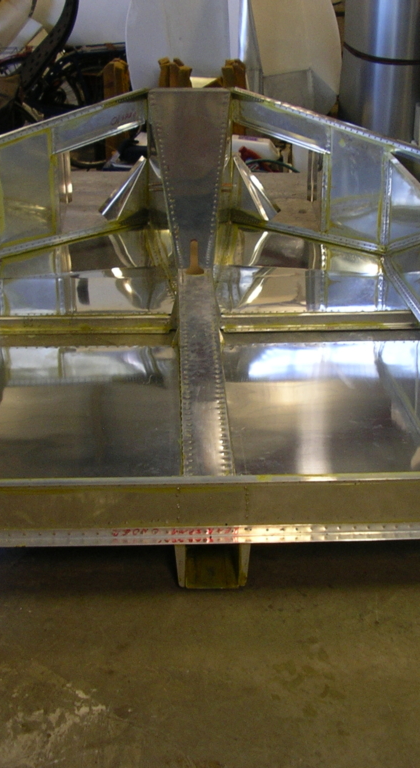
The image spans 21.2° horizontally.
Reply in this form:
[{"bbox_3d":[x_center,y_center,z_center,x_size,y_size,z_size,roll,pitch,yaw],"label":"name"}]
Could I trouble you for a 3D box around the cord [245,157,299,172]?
[{"bbox_3d":[0.366,-1.341,6.857,0.360,0.120,0.200,-1,22,0],"label":"cord"}]

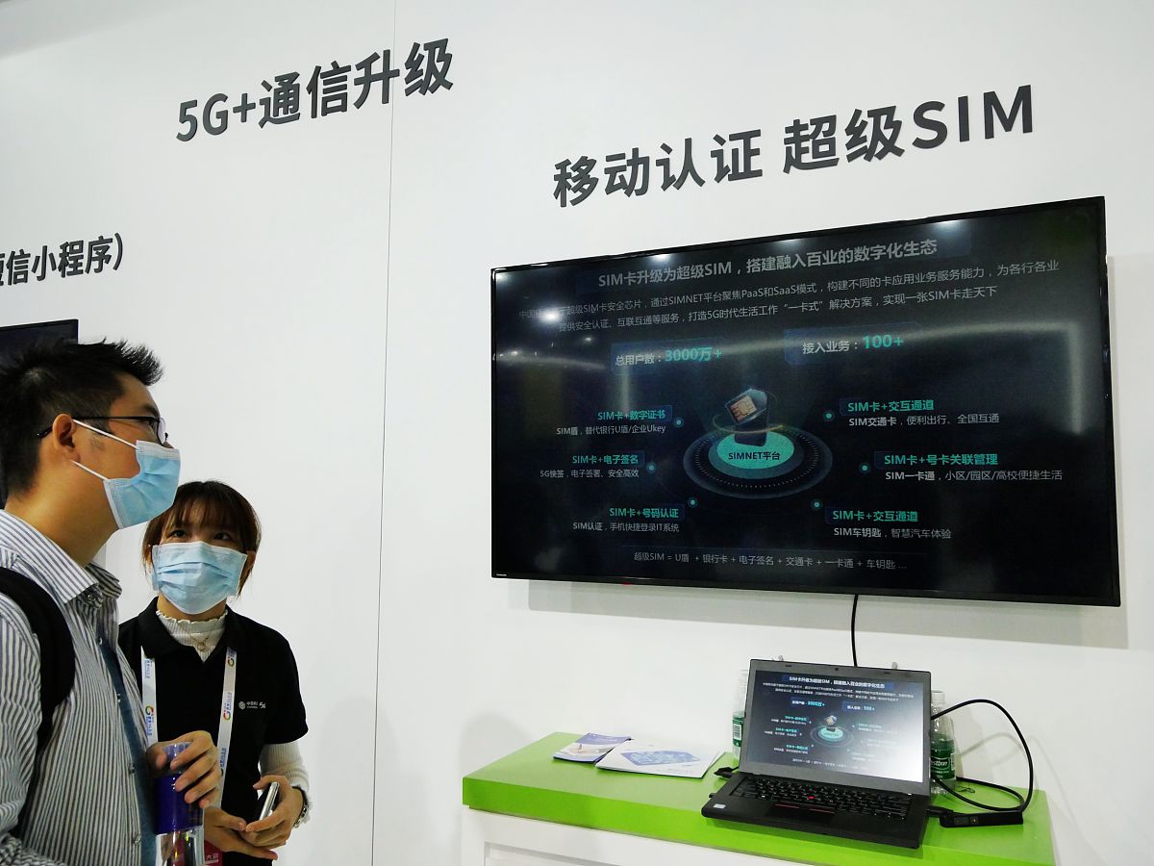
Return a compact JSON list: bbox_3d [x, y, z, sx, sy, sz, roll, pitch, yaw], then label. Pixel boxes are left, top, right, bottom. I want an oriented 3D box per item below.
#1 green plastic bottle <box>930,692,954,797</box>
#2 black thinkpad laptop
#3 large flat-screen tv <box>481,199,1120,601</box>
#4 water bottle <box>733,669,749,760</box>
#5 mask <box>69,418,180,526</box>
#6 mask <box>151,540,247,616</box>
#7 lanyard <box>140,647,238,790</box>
[{"bbox_3d":[0.671,0.573,1.740,0.061,0.179,0.061,-2,-5,25],"label":"green plastic bottle"},{"bbox_3d":[0.434,0.543,1.639,0.337,0.218,0.321,-2,-5,25],"label":"black thinkpad laptop"},{"bbox_3d":[0.381,-0.040,1.902,1.232,0.708,0.065,-2,-3,25],"label":"large flat-screen tv"},{"bbox_3d":[0.352,0.587,1.942,0.061,0.178,0.061,-2,-5,25],"label":"water bottle"},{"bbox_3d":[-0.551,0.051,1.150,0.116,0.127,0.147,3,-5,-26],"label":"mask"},{"bbox_3d":[-0.592,0.228,1.460,0.143,0.113,0.090,3,-5,-23],"label":"mask"},{"bbox_3d":[-0.611,0.455,1.470,0.150,0.260,0.100,3,-5,-31],"label":"lanyard"}]

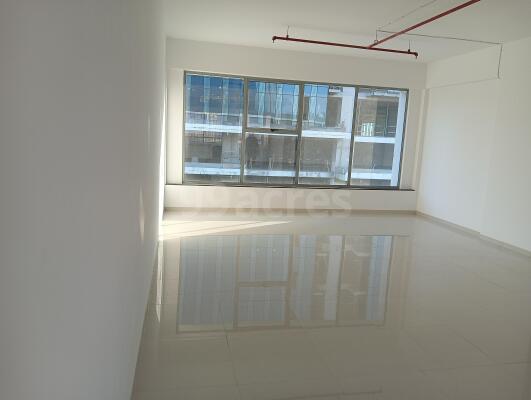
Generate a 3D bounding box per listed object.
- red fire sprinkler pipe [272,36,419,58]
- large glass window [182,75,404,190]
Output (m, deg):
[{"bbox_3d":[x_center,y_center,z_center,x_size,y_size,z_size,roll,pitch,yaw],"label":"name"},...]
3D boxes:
[{"bbox_3d":[1.214,-2.212,5.798,2.266,0.085,0.050,1,9,-12],"label":"red fire sprinkler pipe"},{"bbox_3d":[0.665,-1.256,7.721,4.417,2.021,0.100,1,9,-12],"label":"large glass window"}]

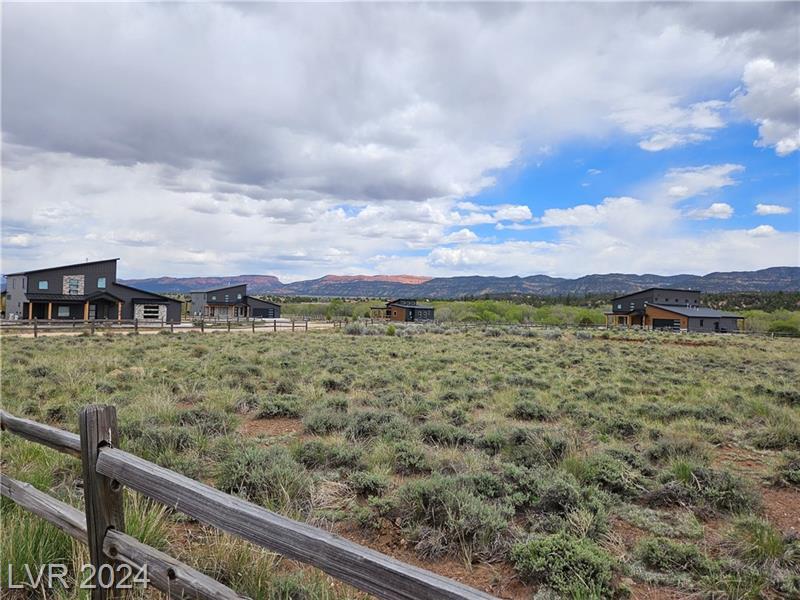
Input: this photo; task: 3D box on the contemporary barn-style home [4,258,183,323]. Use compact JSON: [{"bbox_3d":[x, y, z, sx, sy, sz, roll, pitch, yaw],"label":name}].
[{"bbox_3d":[-40.103,-1.087,69.905,14.000,7.800,17.600,0,-2,44],"label":"contemporary barn-style home"}]

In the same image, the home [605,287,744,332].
[{"bbox_3d":[50.630,1.918,99.332,16.800,7.600,16.400,2,-2,-30],"label":"home"}]

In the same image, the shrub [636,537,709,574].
[{"bbox_3d":[1.807,1.659,3.521,0.477,0.181,0.405,1,-2,27],"label":"shrub"}]

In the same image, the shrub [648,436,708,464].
[{"bbox_3d":[3.246,1.719,6.214,0.724,0.290,0.616,1,-2,28],"label":"shrub"}]

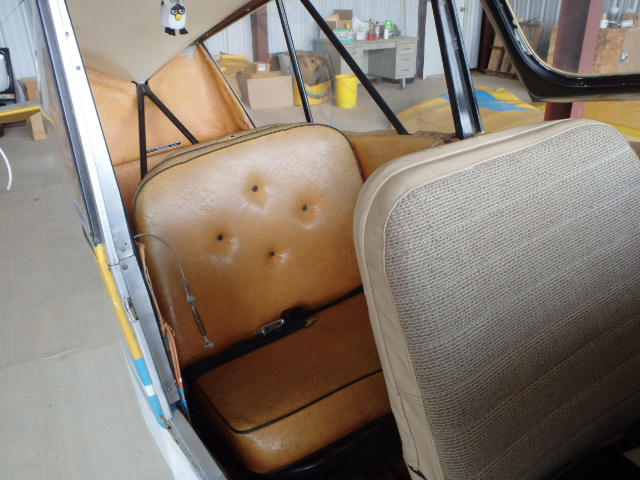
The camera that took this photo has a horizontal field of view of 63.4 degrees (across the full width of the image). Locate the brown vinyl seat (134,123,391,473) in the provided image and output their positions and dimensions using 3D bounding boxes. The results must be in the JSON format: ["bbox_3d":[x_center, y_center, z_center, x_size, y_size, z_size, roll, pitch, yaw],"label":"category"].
[{"bbox_3d":[-0.062,0.090,1.238,0.660,0.614,0.484,-21,25,-21],"label":"brown vinyl seat"}]

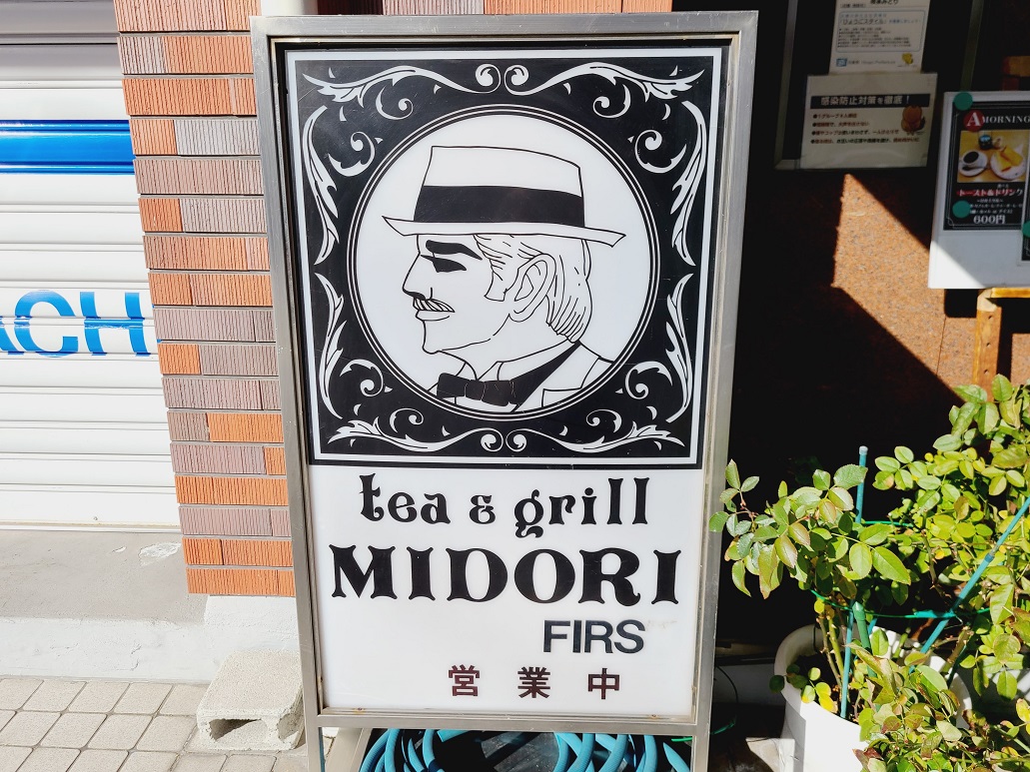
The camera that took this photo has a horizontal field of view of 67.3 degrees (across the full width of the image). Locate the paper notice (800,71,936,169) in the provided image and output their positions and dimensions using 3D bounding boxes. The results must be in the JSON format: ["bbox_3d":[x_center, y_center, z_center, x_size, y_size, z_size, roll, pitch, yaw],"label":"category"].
[{"bbox_3d":[0.841,-0.628,1.843,0.298,0.211,0.005,0,15,3],"label":"paper notice"}]

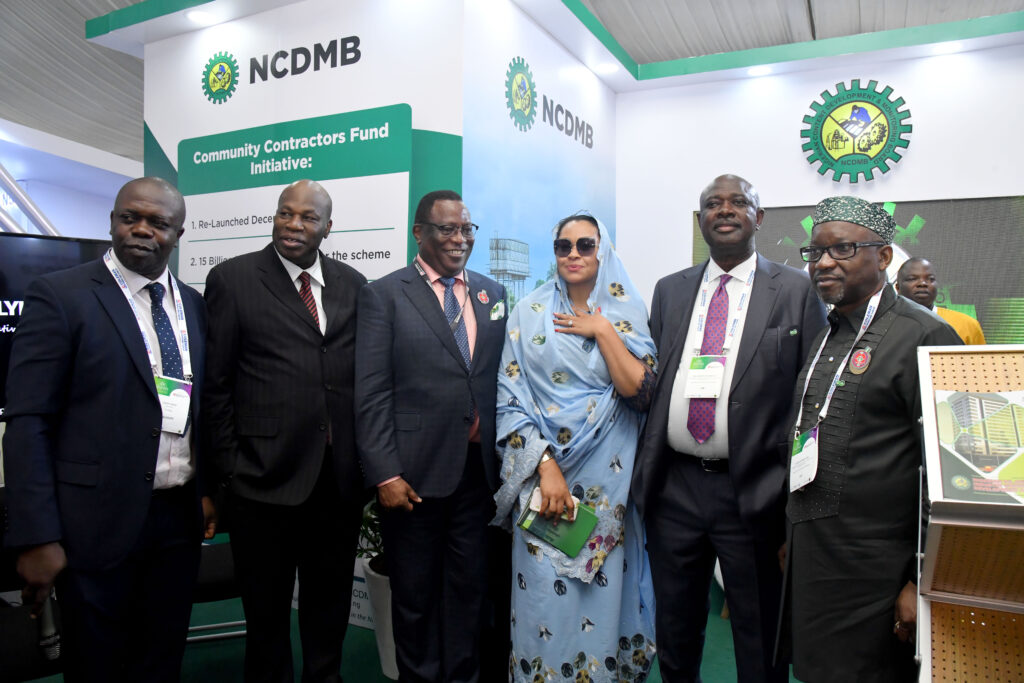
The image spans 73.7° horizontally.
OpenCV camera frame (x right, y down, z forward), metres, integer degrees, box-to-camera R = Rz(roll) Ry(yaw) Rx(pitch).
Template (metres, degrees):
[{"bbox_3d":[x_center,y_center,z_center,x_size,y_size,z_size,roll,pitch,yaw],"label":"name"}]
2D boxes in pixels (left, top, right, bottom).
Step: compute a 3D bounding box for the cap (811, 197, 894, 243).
[{"bbox_3d":[0.853,-0.301,1.700,0.210,0.105,0.175,13,-4,-30],"label":"cap"}]

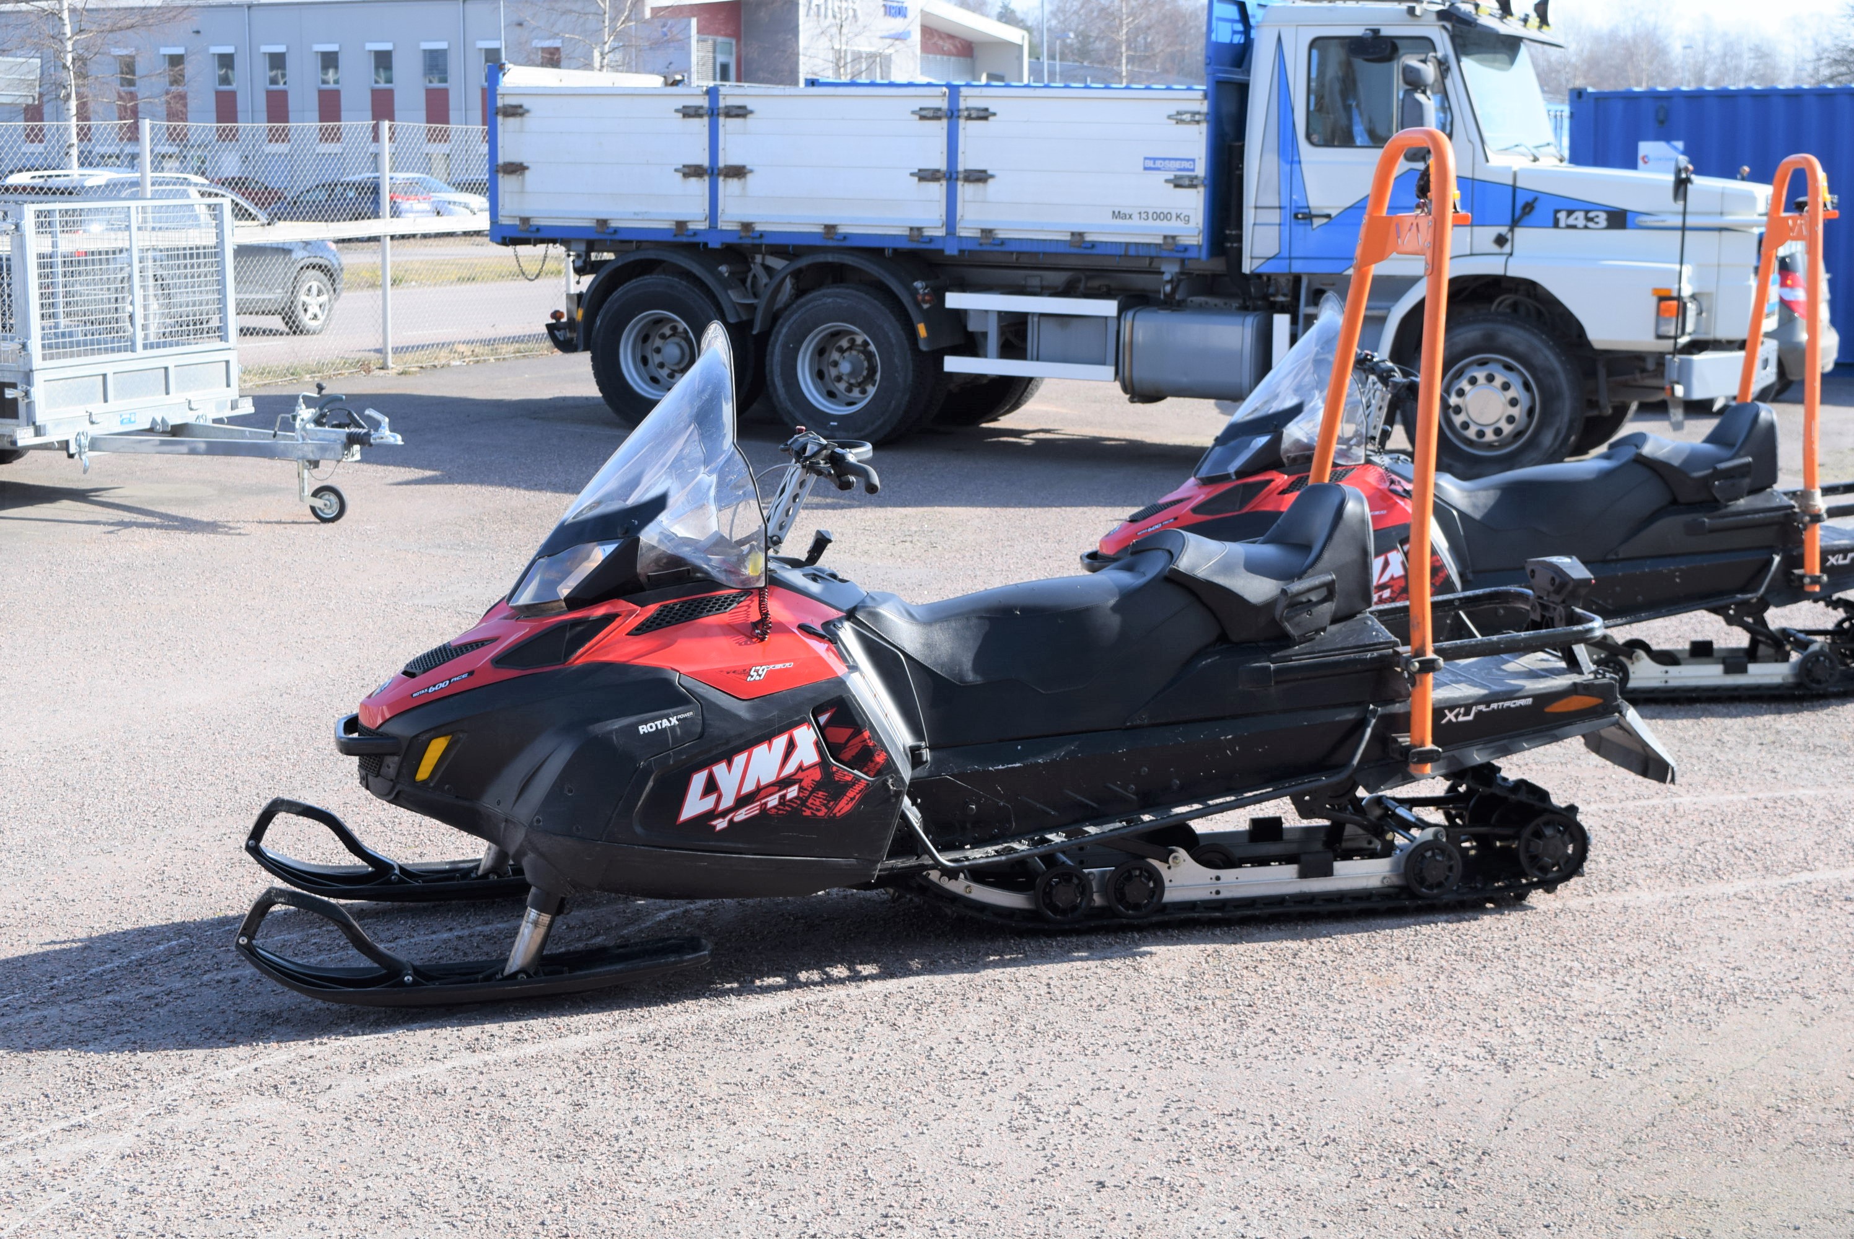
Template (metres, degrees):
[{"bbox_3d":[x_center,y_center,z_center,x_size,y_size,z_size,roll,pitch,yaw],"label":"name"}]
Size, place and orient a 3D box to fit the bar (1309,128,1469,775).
[{"bbox_3d":[1.156,-0.431,6.438,0.270,1.480,0.790,-2,9,-13],"label":"bar"}]

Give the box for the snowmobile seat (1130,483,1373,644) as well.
[{"bbox_3d":[0.759,-0.153,6.392,0.520,0.340,0.460,-2,9,-13],"label":"snowmobile seat"}]

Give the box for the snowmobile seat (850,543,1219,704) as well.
[{"bbox_3d":[0.222,-0.009,6.292,0.860,0.320,0.420,-2,9,-13],"label":"snowmobile seat"}]

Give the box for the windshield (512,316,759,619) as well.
[{"bbox_3d":[-0.663,-0.348,6.032,0.560,0.640,0.500,-2,9,-13],"label":"windshield"}]

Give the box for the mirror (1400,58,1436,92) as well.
[{"bbox_3d":[2.821,-3.133,15.400,0.200,0.200,0.130,-9,13,-44],"label":"mirror"}]

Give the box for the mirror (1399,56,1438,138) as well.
[{"bbox_3d":[2.821,-2.950,15.400,0.210,0.580,0.140,-9,13,-44],"label":"mirror"}]

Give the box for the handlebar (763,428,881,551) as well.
[{"bbox_3d":[-0.264,-0.301,6.132,0.240,0.280,0.720,-2,9,-13],"label":"handlebar"}]

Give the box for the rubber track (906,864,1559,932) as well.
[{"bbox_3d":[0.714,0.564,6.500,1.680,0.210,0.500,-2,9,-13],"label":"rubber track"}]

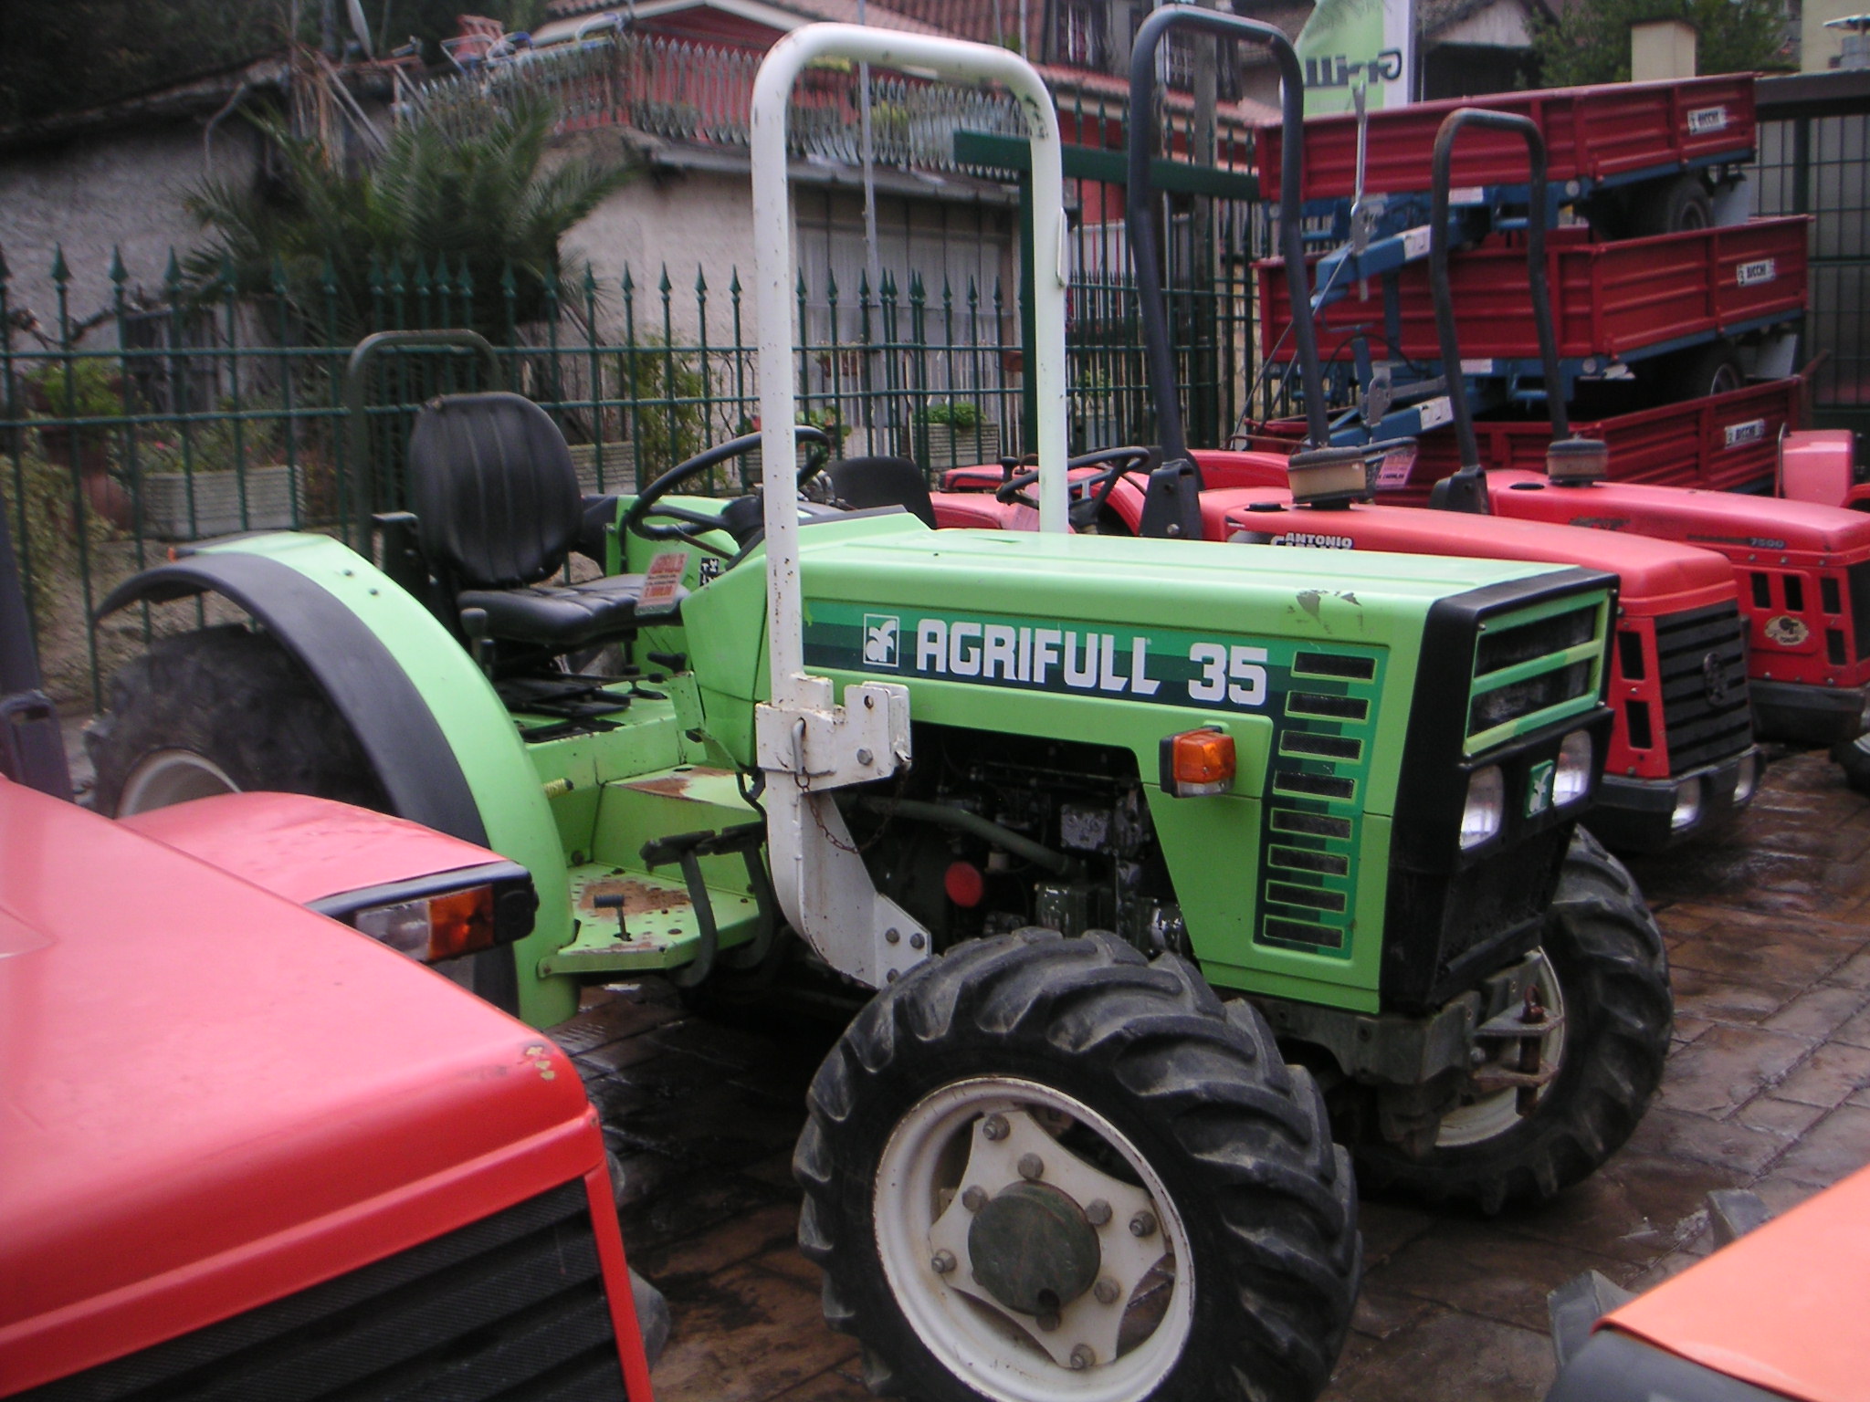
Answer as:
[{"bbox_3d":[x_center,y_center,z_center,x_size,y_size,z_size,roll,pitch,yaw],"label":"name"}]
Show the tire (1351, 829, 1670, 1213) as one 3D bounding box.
[{"bbox_3d":[0.907,0.522,3.546,0.767,0.767,0.211,4,11,29],"label":"tire"}]

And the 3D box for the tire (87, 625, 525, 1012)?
[{"bbox_3d":[-1.194,0.402,3.545,1.081,1.081,0.256,7,13,41],"label":"tire"}]

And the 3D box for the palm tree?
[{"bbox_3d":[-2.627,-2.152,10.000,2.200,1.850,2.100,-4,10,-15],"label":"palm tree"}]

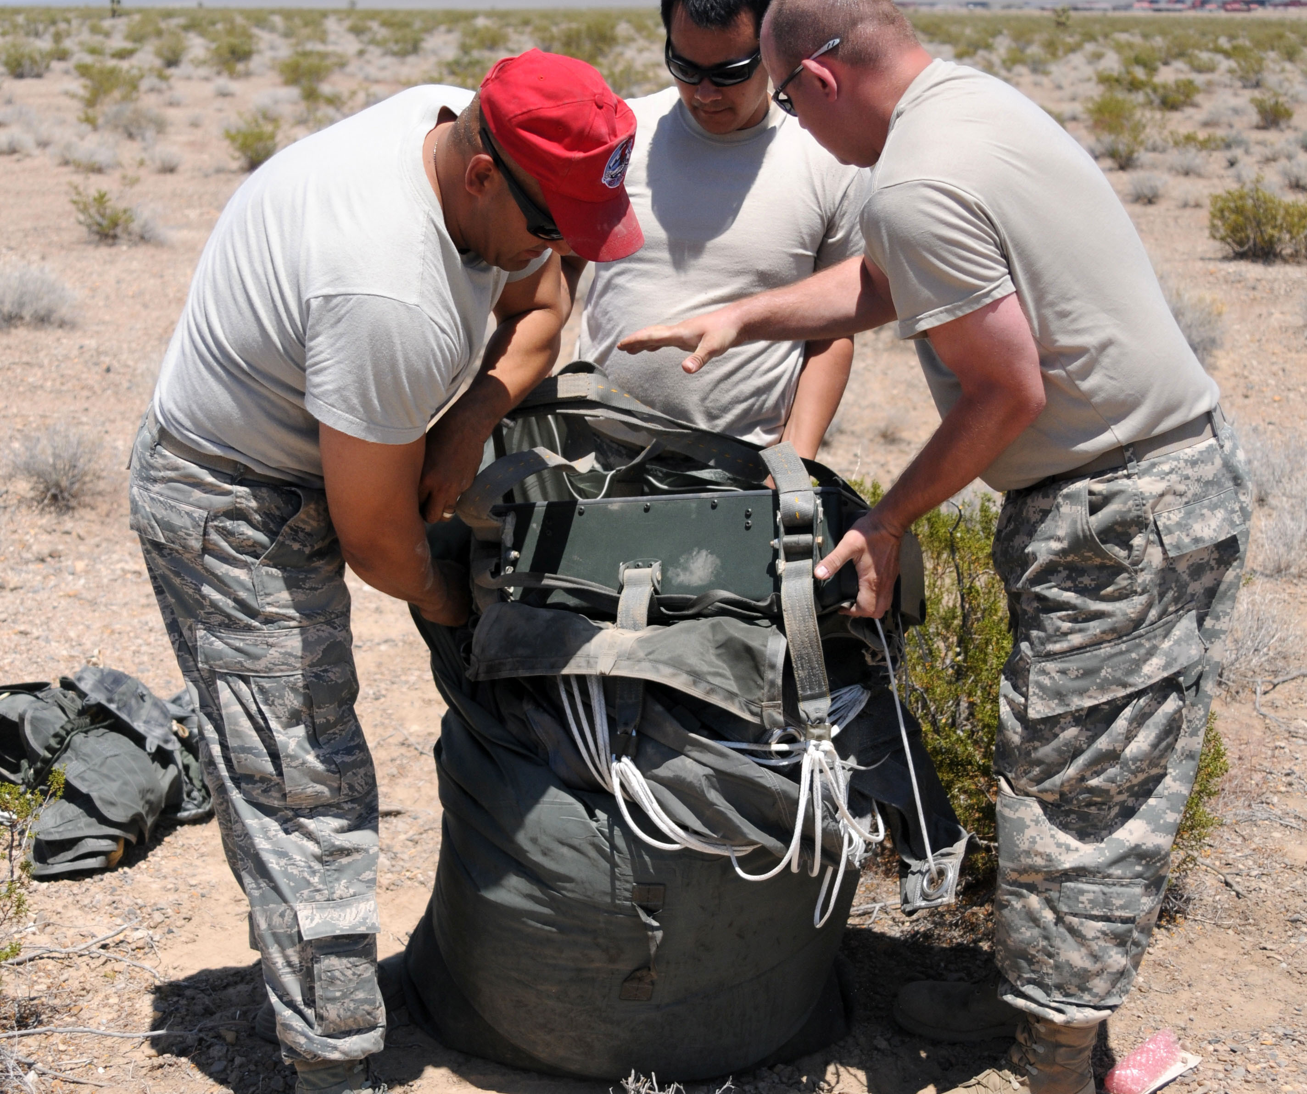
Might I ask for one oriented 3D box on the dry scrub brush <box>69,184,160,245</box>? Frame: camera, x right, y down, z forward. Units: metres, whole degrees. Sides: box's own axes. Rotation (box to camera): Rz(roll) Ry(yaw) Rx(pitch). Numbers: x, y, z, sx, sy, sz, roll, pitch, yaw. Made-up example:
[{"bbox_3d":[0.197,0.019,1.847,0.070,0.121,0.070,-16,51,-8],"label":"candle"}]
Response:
[{"bbox_3d":[-3.863,-2.386,14.037,0.580,0.400,0.500,0,15,0],"label":"dry scrub brush"}]

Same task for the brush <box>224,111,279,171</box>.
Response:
[{"bbox_3d":[-4.191,-4.222,20.412,0.560,0.580,0.540,0,15,0],"label":"brush"}]

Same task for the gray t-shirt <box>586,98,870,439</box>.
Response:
[{"bbox_3d":[0.106,-0.447,3.112,0.500,0.620,0.320,1,15,4],"label":"gray t-shirt"}]

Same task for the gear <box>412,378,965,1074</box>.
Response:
[{"bbox_3d":[0.025,0.260,3.181,0.820,1.020,0.660,-2,15,-7],"label":"gear"}]

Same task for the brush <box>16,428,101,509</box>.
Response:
[{"bbox_3d":[-2.010,-0.286,6.612,0.270,0.265,0.260,0,15,0],"label":"brush"}]

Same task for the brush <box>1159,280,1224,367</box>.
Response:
[{"bbox_3d":[2.477,-1.055,9.167,0.450,0.400,0.420,0,15,0],"label":"brush"}]

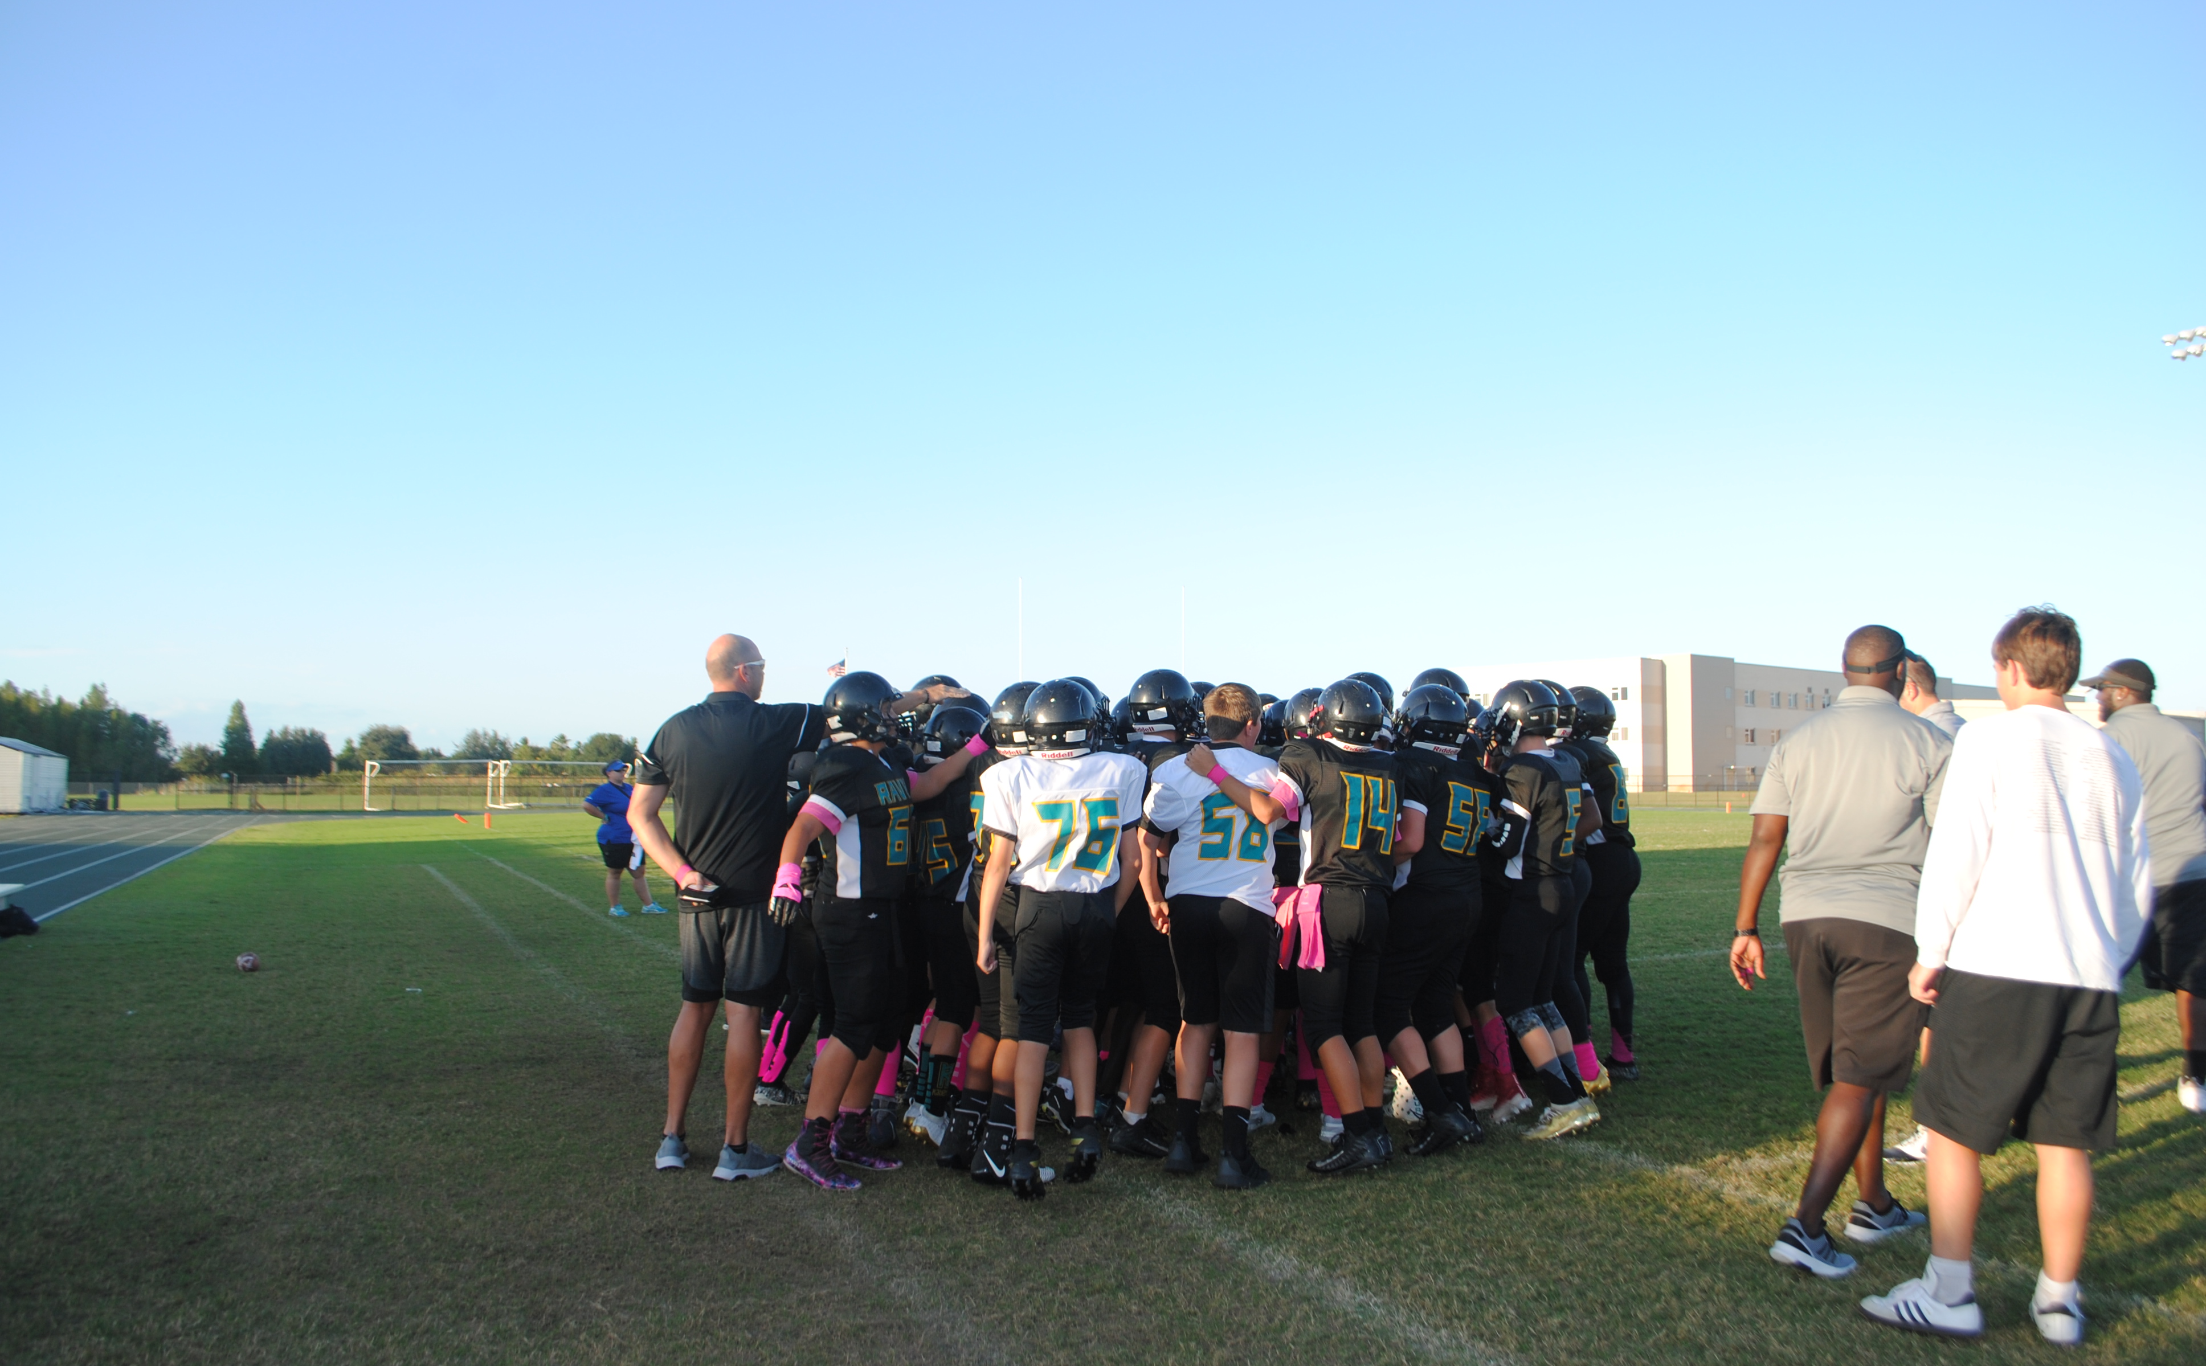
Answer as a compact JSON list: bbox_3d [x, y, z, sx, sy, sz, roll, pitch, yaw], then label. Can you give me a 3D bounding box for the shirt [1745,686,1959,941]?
[{"bbox_3d":[2.180,0.364,4.787,0.560,0.710,0.350,-3,-5,42],"label":"shirt"}]

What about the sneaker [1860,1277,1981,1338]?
[{"bbox_3d":[2.010,1.511,4.066,0.295,0.115,0.105,-3,-4,38],"label":"sneaker"}]

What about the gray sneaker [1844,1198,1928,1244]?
[{"bbox_3d":[2.285,1.549,4.835,0.300,0.115,0.108,2,-4,-30],"label":"gray sneaker"}]

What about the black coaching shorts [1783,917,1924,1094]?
[{"bbox_3d":[2.165,0.898,4.755,0.340,0.530,0.380,3,-5,-45],"label":"black coaching shorts"}]

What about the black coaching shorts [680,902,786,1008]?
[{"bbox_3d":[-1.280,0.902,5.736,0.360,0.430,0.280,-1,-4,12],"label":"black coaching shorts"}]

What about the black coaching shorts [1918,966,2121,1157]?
[{"bbox_3d":[2.260,0.887,4.084,0.440,0.500,0.310,-1,-4,10],"label":"black coaching shorts"}]

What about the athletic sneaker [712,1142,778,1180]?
[{"bbox_3d":[-1.205,1.601,5.614,0.108,0.115,0.300,-2,-4,34],"label":"athletic sneaker"}]

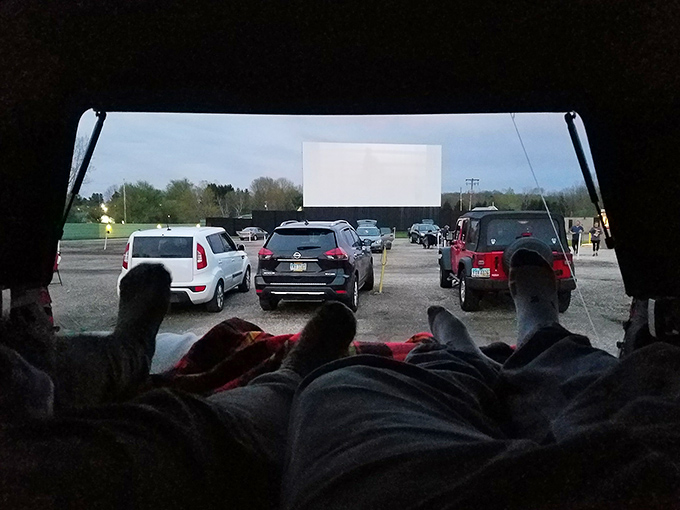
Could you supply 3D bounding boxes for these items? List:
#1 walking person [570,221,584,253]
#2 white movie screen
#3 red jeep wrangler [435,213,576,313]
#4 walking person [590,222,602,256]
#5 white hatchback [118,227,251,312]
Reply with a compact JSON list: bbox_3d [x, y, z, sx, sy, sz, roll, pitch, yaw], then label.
[{"bbox_3d":[12.324,-0.900,26.500,0.620,1.749,0.420,1,4,20],"label":"walking person"},{"bbox_3d":[5.654,-13.215,85.197,23.592,10.527,0.500,-1,3,-10],"label":"white movie screen"},{"bbox_3d":[3.169,0.028,10.371,1.900,1.820,4.620,0,4,4],"label":"red jeep wrangler"},{"bbox_3d":[12.506,-0.763,24.900,0.600,1.672,0.420,1,4,20],"label":"walking person"},{"bbox_3d":[-3.112,0.175,10.951,1.820,1.620,4.120,0,5,1],"label":"white hatchback"}]

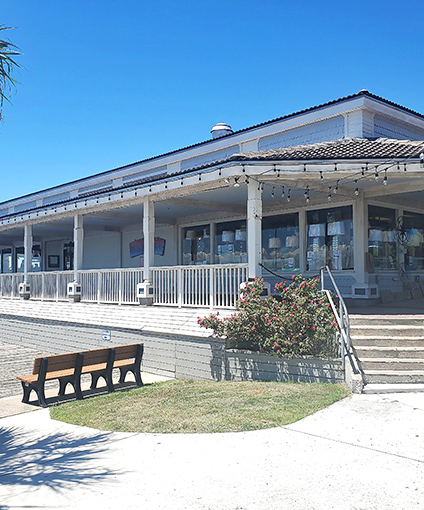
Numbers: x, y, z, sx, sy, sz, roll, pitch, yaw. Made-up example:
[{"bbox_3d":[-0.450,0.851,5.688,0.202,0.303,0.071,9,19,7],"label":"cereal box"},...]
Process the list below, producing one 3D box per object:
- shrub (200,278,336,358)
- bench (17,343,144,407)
[{"bbox_3d":[1.130,1.170,9.937,2.400,1.500,1.500,-2,-4,30],"label":"shrub"},{"bbox_3d":[-2.409,2.196,9.624,0.680,0.820,2.430,-3,-4,39],"label":"bench"}]

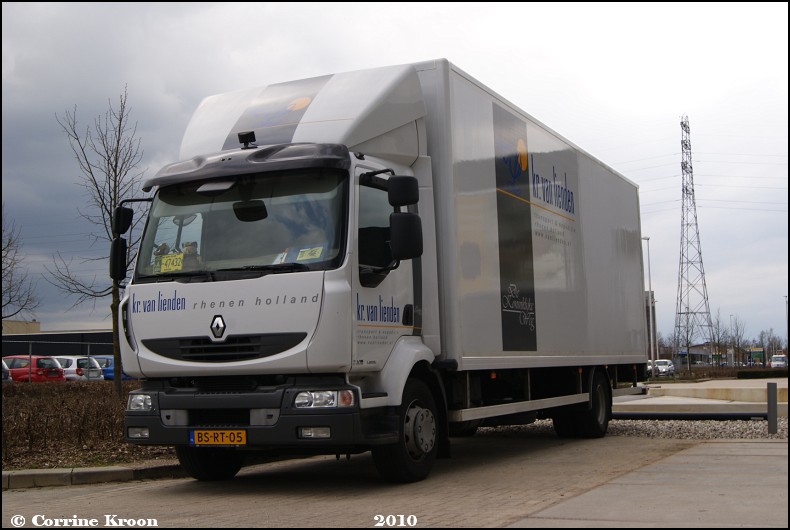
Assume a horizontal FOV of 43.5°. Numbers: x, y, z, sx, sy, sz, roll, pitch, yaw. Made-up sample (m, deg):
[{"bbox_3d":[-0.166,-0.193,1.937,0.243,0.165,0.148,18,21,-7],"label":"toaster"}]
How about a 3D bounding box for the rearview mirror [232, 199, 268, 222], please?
[{"bbox_3d":[-1.186,-0.439,8.120,0.310,0.180,0.080,-6,-7,34],"label":"rearview mirror"}]

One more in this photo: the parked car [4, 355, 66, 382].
[{"bbox_3d":[-16.962,4.896,45.029,3.900,1.490,1.700,-4,-7,26],"label":"parked car"}]

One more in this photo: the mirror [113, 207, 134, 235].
[{"bbox_3d":[-2.384,-0.390,8.680,0.200,0.225,0.110,-7,-8,43],"label":"mirror"}]

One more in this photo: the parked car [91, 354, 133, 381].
[{"bbox_3d":[-12.940,4.802,43.257,3.880,1.500,1.680,-4,-7,29],"label":"parked car"}]

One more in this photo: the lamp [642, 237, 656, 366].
[{"bbox_3d":[18.954,3.179,74.000,0.800,10.400,0.280,-2,-6,14],"label":"lamp"}]

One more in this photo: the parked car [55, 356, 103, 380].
[{"bbox_3d":[-14.022,4.593,41.125,3.880,1.500,1.680,-4,-7,29],"label":"parked car"}]

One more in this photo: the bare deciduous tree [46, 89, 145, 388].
[{"bbox_3d":[-4.224,-0.092,14.000,1.450,4.850,1.450,-4,-7,26],"label":"bare deciduous tree"}]

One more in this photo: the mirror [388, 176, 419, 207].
[{"bbox_3d":[0.065,-0.563,7.555,0.210,0.215,0.110,-4,-6,19],"label":"mirror"}]

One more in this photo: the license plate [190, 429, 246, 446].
[{"bbox_3d":[-1.338,1.310,7.495,0.520,0.110,0.020,-5,-7,26],"label":"license plate"}]

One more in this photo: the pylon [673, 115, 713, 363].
[{"bbox_3d":[56.810,-4.129,190.000,7.000,48.400,8.200,-4,-7,28],"label":"pylon"}]

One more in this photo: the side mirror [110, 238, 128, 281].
[{"bbox_3d":[-2.436,-0.049,8.730,0.100,0.370,0.210,3,-8,-38],"label":"side mirror"}]

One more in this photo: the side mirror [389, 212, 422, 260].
[{"bbox_3d":[0.082,-0.217,7.540,0.225,0.355,0.120,-4,-6,19],"label":"side mirror"}]

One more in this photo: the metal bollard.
[{"bbox_3d":[5.003,1.900,13.100,0.128,0.680,0.128,-1,-6,0],"label":"metal bollard"}]

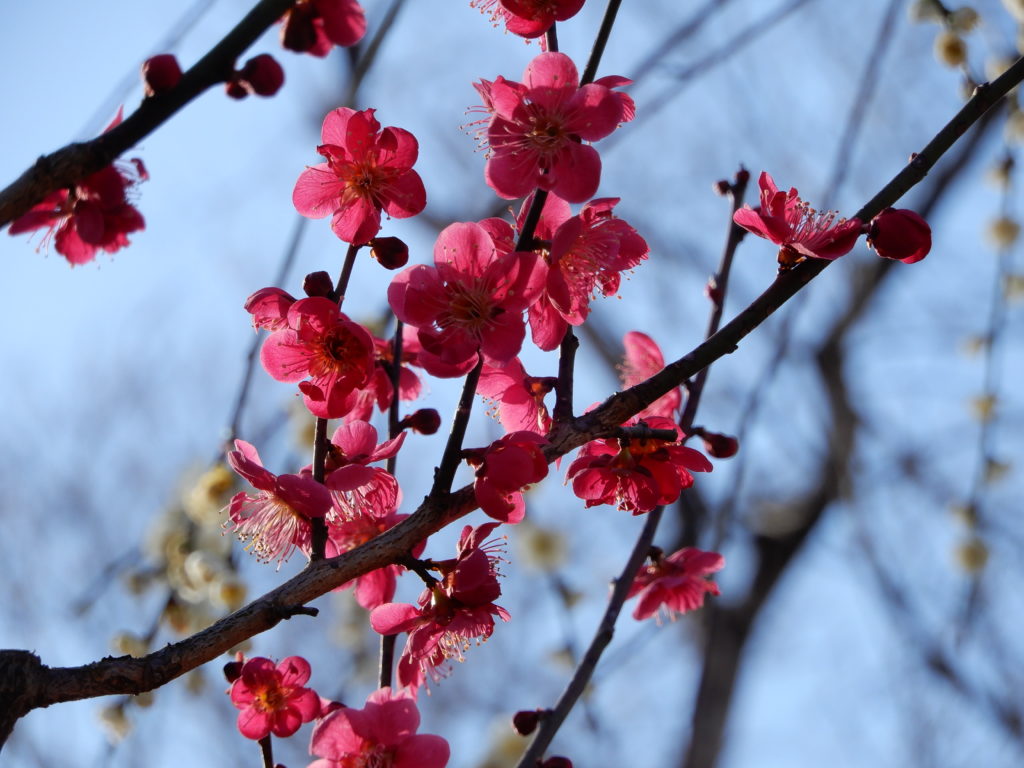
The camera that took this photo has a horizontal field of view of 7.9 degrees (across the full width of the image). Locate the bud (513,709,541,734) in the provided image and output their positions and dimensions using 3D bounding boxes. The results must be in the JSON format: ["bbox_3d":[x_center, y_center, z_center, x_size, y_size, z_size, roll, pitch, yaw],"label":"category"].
[{"bbox_3d":[0.003,0.063,1.370,0.006,0.005,0.005,-13,-10,-22],"label":"bud"}]

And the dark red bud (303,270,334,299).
[{"bbox_3d":[-0.037,-0.019,1.400,0.005,0.006,0.005,-37,6,11],"label":"dark red bud"}]

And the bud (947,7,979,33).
[{"bbox_3d":[0.125,-0.101,2.050,0.009,0.007,0.007,18,0,0],"label":"bud"}]

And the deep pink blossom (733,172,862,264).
[{"bbox_3d":[0.054,-0.031,1.400,0.022,0.013,0.022,17,9,-3],"label":"deep pink blossom"}]

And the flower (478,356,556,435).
[{"bbox_3d":[0.001,0.002,1.420,0.014,0.019,0.020,-39,-26,6],"label":"flower"}]

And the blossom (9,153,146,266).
[{"bbox_3d":[-0.080,-0.033,1.370,0.023,0.019,0.018,-12,-60,37],"label":"blossom"}]

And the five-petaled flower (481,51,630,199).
[{"bbox_3d":[0.008,-0.045,1.300,0.026,0.026,0.014,0,3,0],"label":"five-petaled flower"}]

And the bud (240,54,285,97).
[{"bbox_3d":[-0.044,-0.055,1.310,0.008,0.007,0.007,3,-13,18],"label":"bud"}]

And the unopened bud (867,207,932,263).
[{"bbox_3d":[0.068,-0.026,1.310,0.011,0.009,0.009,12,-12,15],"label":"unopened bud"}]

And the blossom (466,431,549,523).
[{"bbox_3d":[-0.001,0.017,1.390,0.015,0.015,0.015,-16,-52,46],"label":"blossom"}]

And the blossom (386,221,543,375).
[{"bbox_3d":[-0.008,-0.015,1.290,0.027,0.027,0.014,-1,2,5],"label":"blossom"}]

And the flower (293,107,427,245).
[{"bbox_3d":[-0.029,-0.039,1.400,0.025,0.025,0.011,0,5,0],"label":"flower"}]

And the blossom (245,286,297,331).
[{"bbox_3d":[-0.045,-0.014,1.400,0.012,0.009,0.012,15,-26,18],"label":"blossom"}]

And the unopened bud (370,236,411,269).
[{"bbox_3d":[-0.022,-0.023,1.300,0.007,0.005,0.005,22,-11,12],"label":"unopened bud"}]

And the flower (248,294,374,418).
[{"bbox_3d":[-0.037,-0.005,1.400,0.021,0.023,0.012,-3,-1,11],"label":"flower"}]

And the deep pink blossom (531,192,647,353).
[{"bbox_3d":[0.014,-0.021,1.400,0.022,0.028,0.012,14,-3,-41],"label":"deep pink blossom"}]

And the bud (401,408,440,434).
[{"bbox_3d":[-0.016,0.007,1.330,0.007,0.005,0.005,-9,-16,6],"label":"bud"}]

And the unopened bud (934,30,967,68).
[{"bbox_3d":[0.116,-0.088,1.950,0.007,0.008,0.007,7,-49,-24],"label":"unopened bud"}]

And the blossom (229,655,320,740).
[{"bbox_3d":[-0.046,0.060,1.420,0.017,0.017,0.008,0,3,0],"label":"blossom"}]

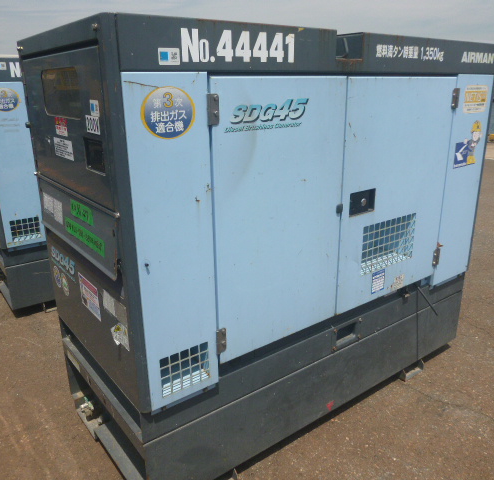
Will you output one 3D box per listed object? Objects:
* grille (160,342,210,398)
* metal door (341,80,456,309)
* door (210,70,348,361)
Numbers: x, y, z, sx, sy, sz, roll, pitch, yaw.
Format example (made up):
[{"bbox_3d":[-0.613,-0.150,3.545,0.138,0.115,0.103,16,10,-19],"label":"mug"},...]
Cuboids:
[{"bbox_3d":[-0.204,0.420,1.516,0.177,0.139,0.030,-14,22,-35],"label":"grille"},{"bbox_3d":[0.636,-0.208,2.003,0.705,0.937,0.060,-14,22,-35],"label":"metal door"},{"bbox_3d":[0.116,-0.079,1.631,0.573,0.937,0.060,-14,22,-35],"label":"door"}]

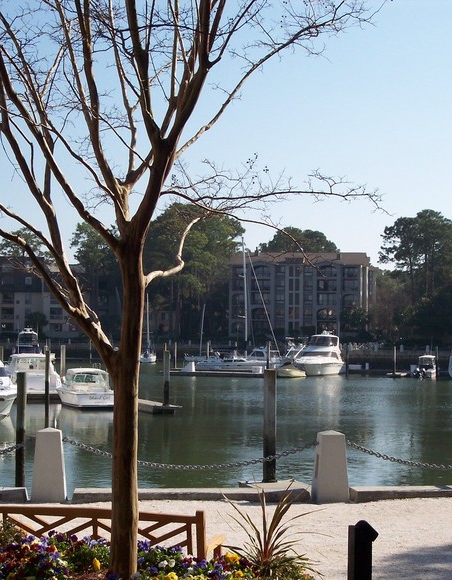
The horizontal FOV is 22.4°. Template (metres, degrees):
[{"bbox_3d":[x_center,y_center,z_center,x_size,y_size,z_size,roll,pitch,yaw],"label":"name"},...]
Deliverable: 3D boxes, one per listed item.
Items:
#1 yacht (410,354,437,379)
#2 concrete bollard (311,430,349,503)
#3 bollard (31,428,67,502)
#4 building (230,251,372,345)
[{"bbox_3d":[23.112,8.802,131.702,2.400,2.750,7.000,0,-2,20],"label":"yacht"},{"bbox_3d":[1.297,2.199,14.145,0.400,0.890,0.400,1,-2,-8],"label":"concrete bollard"},{"bbox_3d":[-2.146,2.128,13.861,0.400,0.890,0.400,1,-2,-4],"label":"bollard"},{"bbox_3d":[15.216,1.891,230.819,26.500,18.400,16.000,0,-2,12],"label":"building"}]

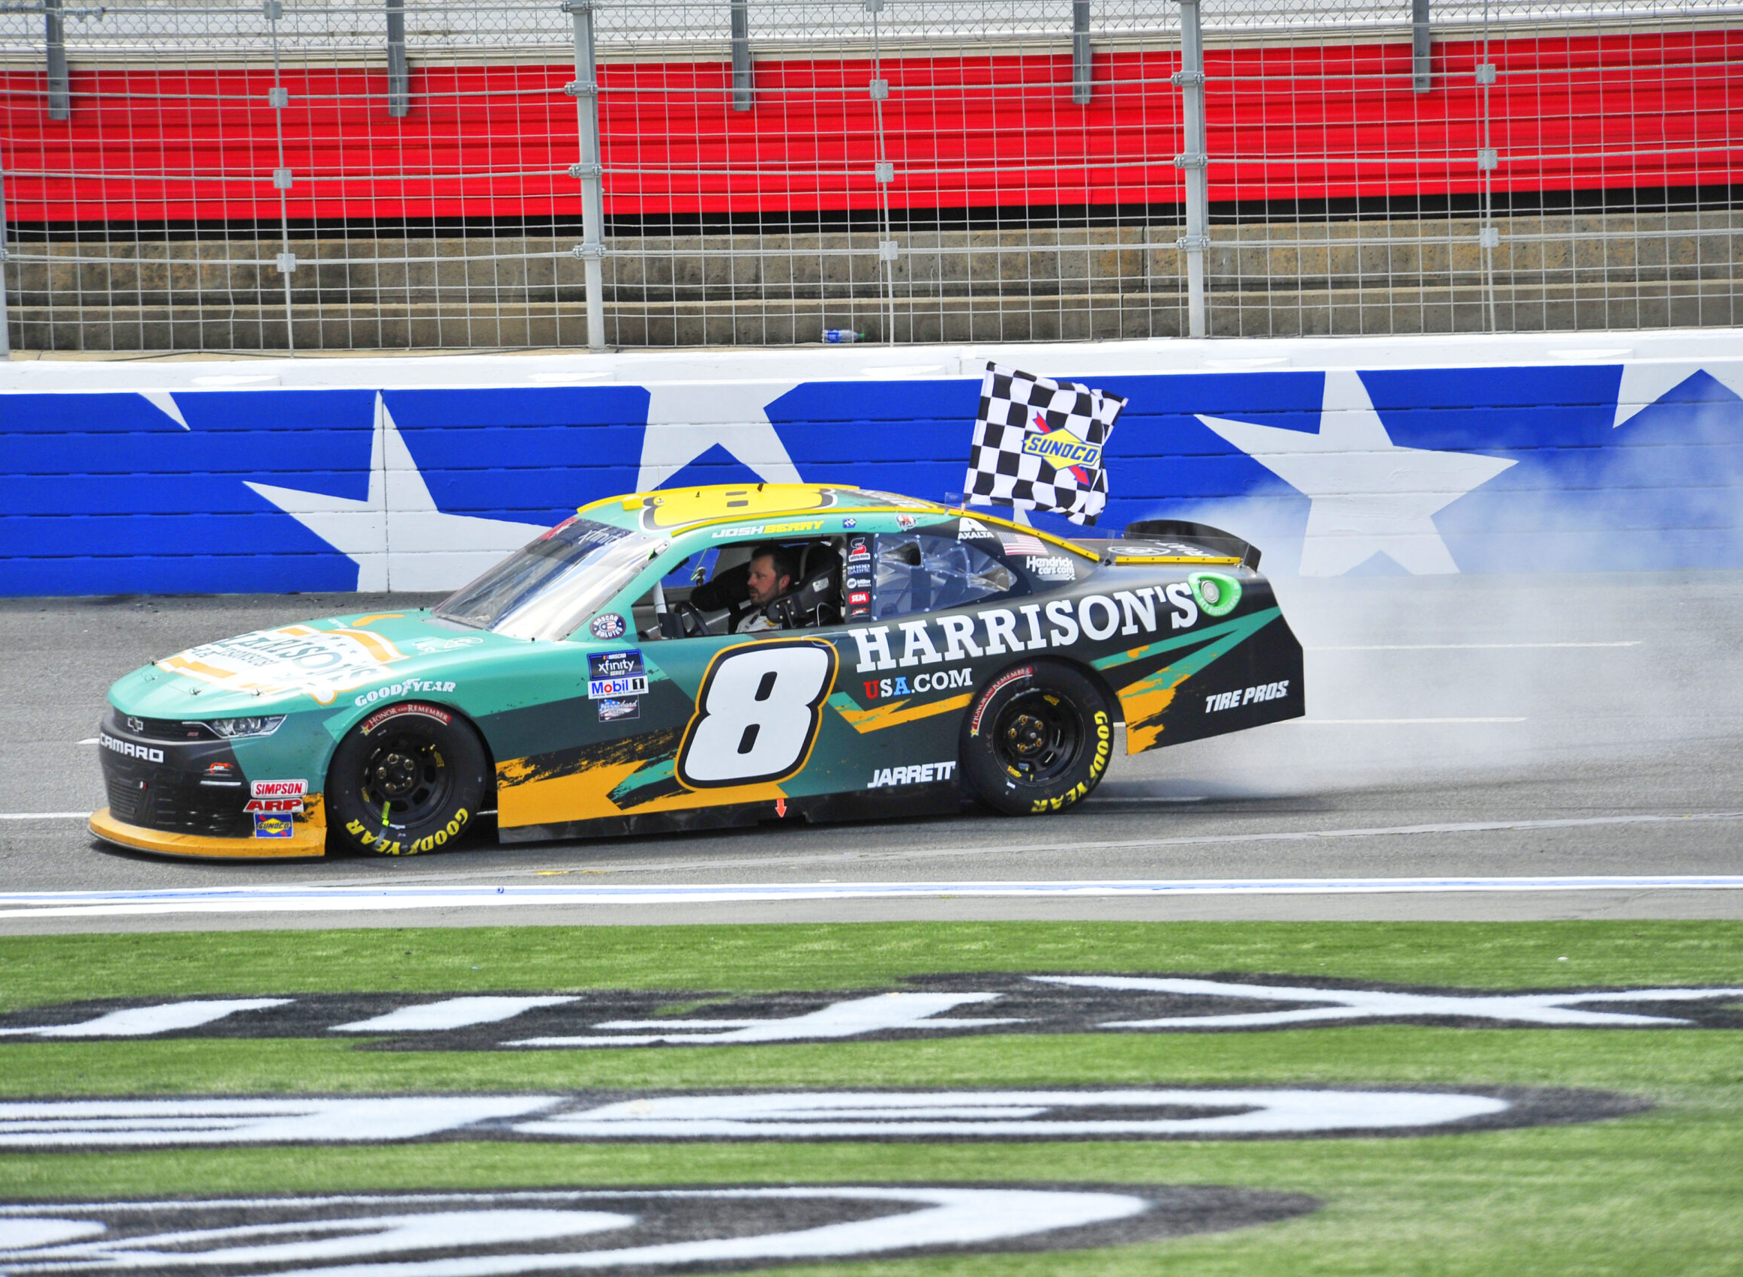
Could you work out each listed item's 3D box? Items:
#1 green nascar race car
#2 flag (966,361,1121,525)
[{"bbox_3d":[-0.847,0.103,66.590,4.970,1.310,1.940,-3,6,-21],"label":"green nascar race car"},{"bbox_3d":[0.734,-0.796,66.950,0.640,0.620,0.200,10,2,-14],"label":"flag"}]

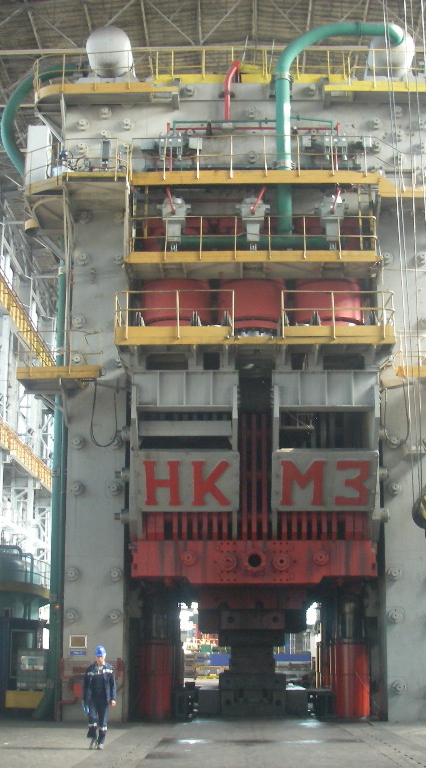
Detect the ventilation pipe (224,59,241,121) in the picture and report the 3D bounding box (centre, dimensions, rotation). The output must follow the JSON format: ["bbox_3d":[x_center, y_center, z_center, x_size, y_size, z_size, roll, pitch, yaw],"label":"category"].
[{"bbox_3d":[0.548,-8.464,32.394,0.490,1.899,0.500,0,-14,1],"label":"ventilation pipe"}]

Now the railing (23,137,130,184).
[{"bbox_3d":[-3.919,-6.430,33.379,3.087,1.493,1.000,0,-14,1],"label":"railing"}]

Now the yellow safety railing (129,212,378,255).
[{"bbox_3d":[1.152,-4.158,32.133,7.035,1.192,0.700,0,-14,1],"label":"yellow safety railing"}]

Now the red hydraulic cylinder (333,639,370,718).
[{"bbox_3d":[3.674,7.778,29.896,0.960,2.130,0.960,0,-14,1],"label":"red hydraulic cylinder"}]

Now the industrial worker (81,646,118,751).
[{"bbox_3d":[-2.038,5.621,20.191,0.612,1.783,0.500,0,-14,1],"label":"industrial worker"}]

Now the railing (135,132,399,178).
[{"bbox_3d":[1.393,-6.488,32.655,7.549,1.376,0.600,0,-14,1],"label":"railing"}]

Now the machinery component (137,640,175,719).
[{"bbox_3d":[-1.473,7.788,29.739,0.928,1.995,0.928,0,-14,1],"label":"machinery component"}]

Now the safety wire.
[{"bbox_3d":[-2.887,0.805,29.916,0.800,1.850,0.250,0,-14,1],"label":"safety wire"}]

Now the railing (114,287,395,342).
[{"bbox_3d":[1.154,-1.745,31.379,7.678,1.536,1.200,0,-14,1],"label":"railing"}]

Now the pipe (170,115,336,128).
[{"bbox_3d":[1.210,-7.937,34.153,5.003,0.431,0.200,0,-14,1],"label":"pipe"}]

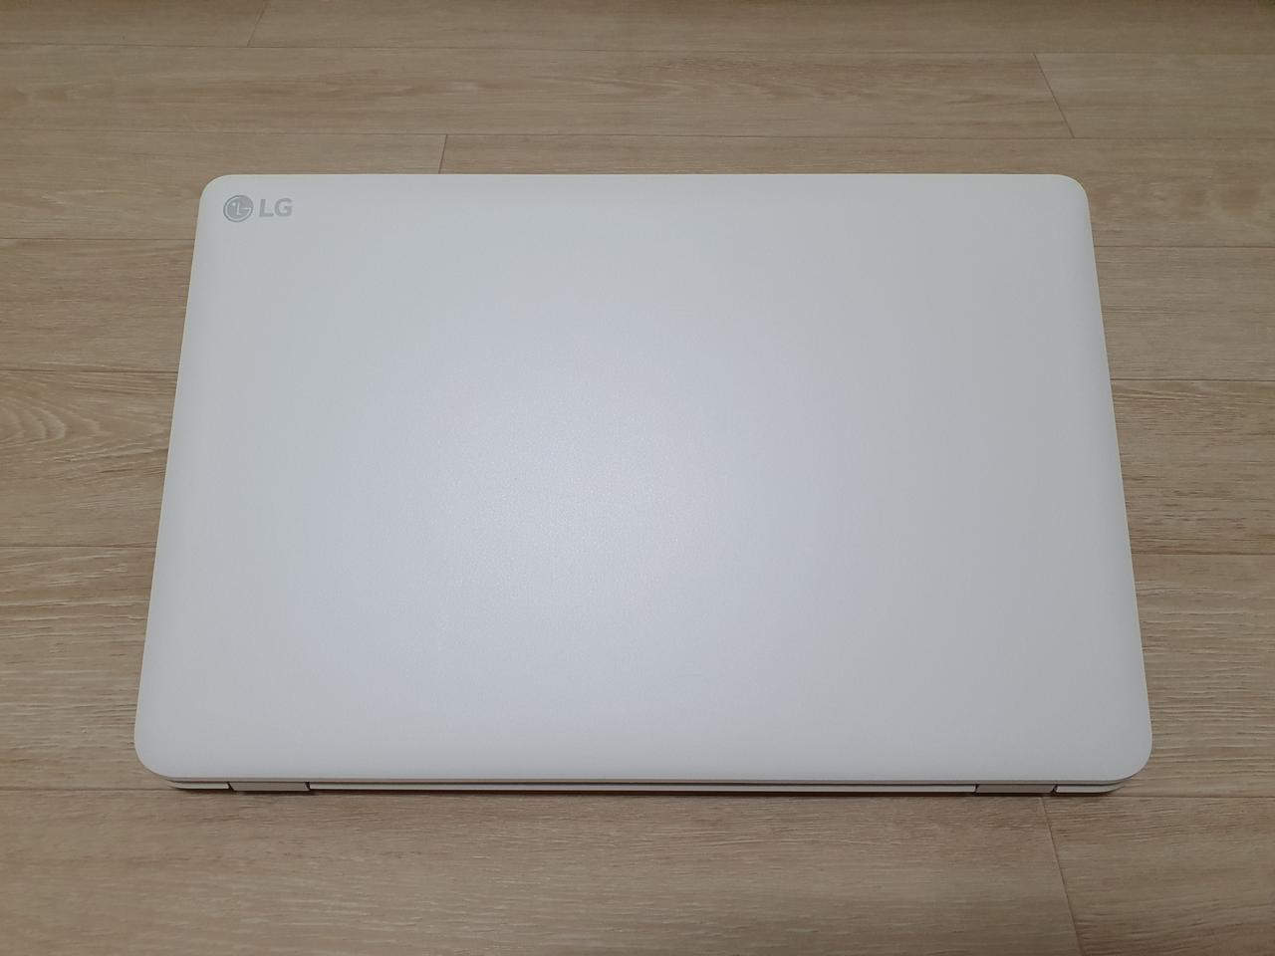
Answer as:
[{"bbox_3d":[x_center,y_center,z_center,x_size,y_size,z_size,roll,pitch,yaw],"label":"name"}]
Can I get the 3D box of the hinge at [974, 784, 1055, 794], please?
[{"bbox_3d":[0.141,0.113,0.361,0.030,0.010,0.009,0,52,0],"label":"hinge"}]

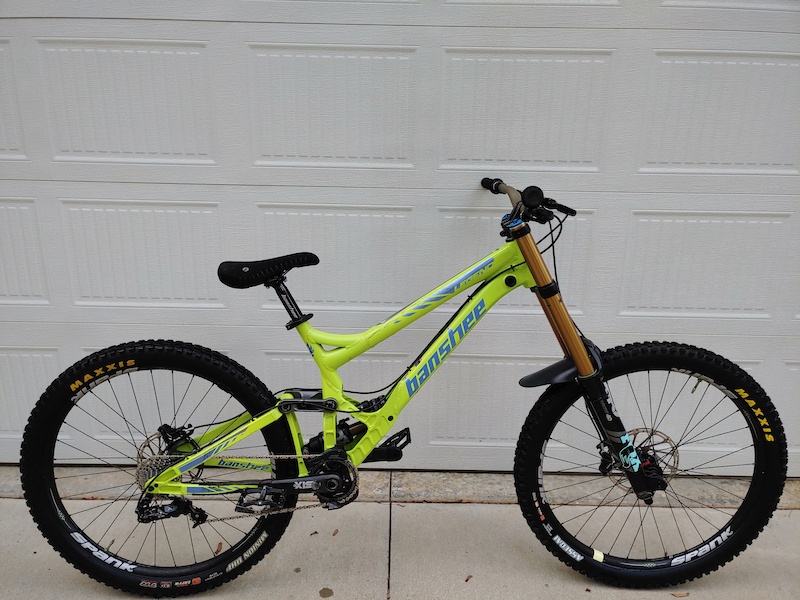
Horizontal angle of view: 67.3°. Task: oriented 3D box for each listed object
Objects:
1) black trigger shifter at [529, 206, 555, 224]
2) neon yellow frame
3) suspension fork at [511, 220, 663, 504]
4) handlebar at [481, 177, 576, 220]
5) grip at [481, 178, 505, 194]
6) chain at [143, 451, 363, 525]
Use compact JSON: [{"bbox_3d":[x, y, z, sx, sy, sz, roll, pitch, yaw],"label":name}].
[{"bbox_3d":[0.304,-0.182,1.291,0.062,0.042,0.065,2,13,2],"label":"black trigger shifter"},{"bbox_3d":[-0.147,0.170,1.578,1.020,0.670,0.175,0,12,-3],"label":"neon yellow frame"},{"bbox_3d":[0.473,0.156,1.600,0.145,0.850,0.215,-25,12,7],"label":"suspension fork"},{"bbox_3d":[0.305,-0.256,1.505,0.140,0.095,0.785,1,14,1],"label":"handlebar"},{"bbox_3d":[0.277,-0.346,1.813,0.040,0.038,0.138,-1,16,-7],"label":"grip"},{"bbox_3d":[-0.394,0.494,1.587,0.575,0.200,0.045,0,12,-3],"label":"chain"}]

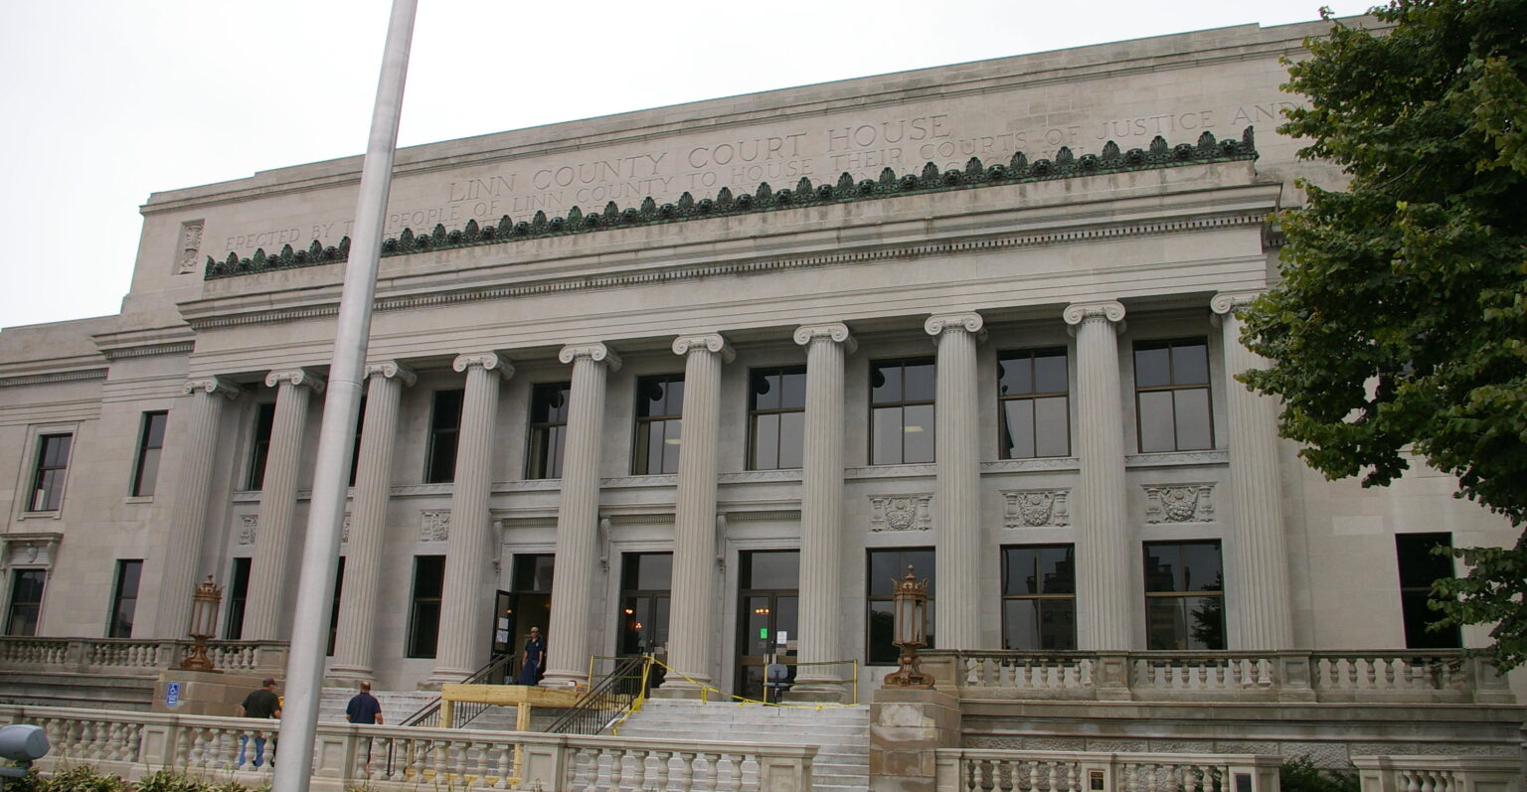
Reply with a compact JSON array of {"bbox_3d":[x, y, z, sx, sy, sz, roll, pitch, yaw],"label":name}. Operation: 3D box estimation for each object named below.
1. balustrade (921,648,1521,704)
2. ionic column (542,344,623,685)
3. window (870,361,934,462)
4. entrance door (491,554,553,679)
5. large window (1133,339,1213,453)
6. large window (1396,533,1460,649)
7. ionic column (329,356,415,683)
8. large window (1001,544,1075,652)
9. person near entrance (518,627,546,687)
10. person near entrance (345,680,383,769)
[{"bbox_3d":[7.950,5.067,20.662,10.400,0.928,0.544,-4,-17,18],"label":"balustrade"},{"bbox_3d":[-4.623,3.058,28.894,1.440,8.896,1.440,-4,-17,18],"label":"ionic column"},{"bbox_3d":[3.257,0.320,26.985,1.587,2.604,0.215,-4,-18,18],"label":"window"},{"bbox_3d":[-5.791,5.964,29.861,1.920,3.687,0.192,-4,-17,18],"label":"entrance door"},{"bbox_3d":[9.257,-0.027,25.827,1.638,2.677,0.150,-4,-16,18],"label":"large window"},{"bbox_3d":[13.543,4.100,23.204,1.118,2.725,0.150,-4,-16,18],"label":"large window"},{"bbox_3d":[-10.189,3.230,29.487,1.290,8.450,1.200,-4,-18,18],"label":"ionic column"},{"bbox_3d":[6.163,4.663,25.512,1.660,2.747,0.150,-4,-16,18],"label":"large window"},{"bbox_3d":[-5.610,6.504,27.850,0.522,1.741,0.353,1,-17,4],"label":"person near entrance"},{"bbox_3d":[-6.689,5.585,18.878,0.560,1.780,0.360,0,-16,4],"label":"person near entrance"}]

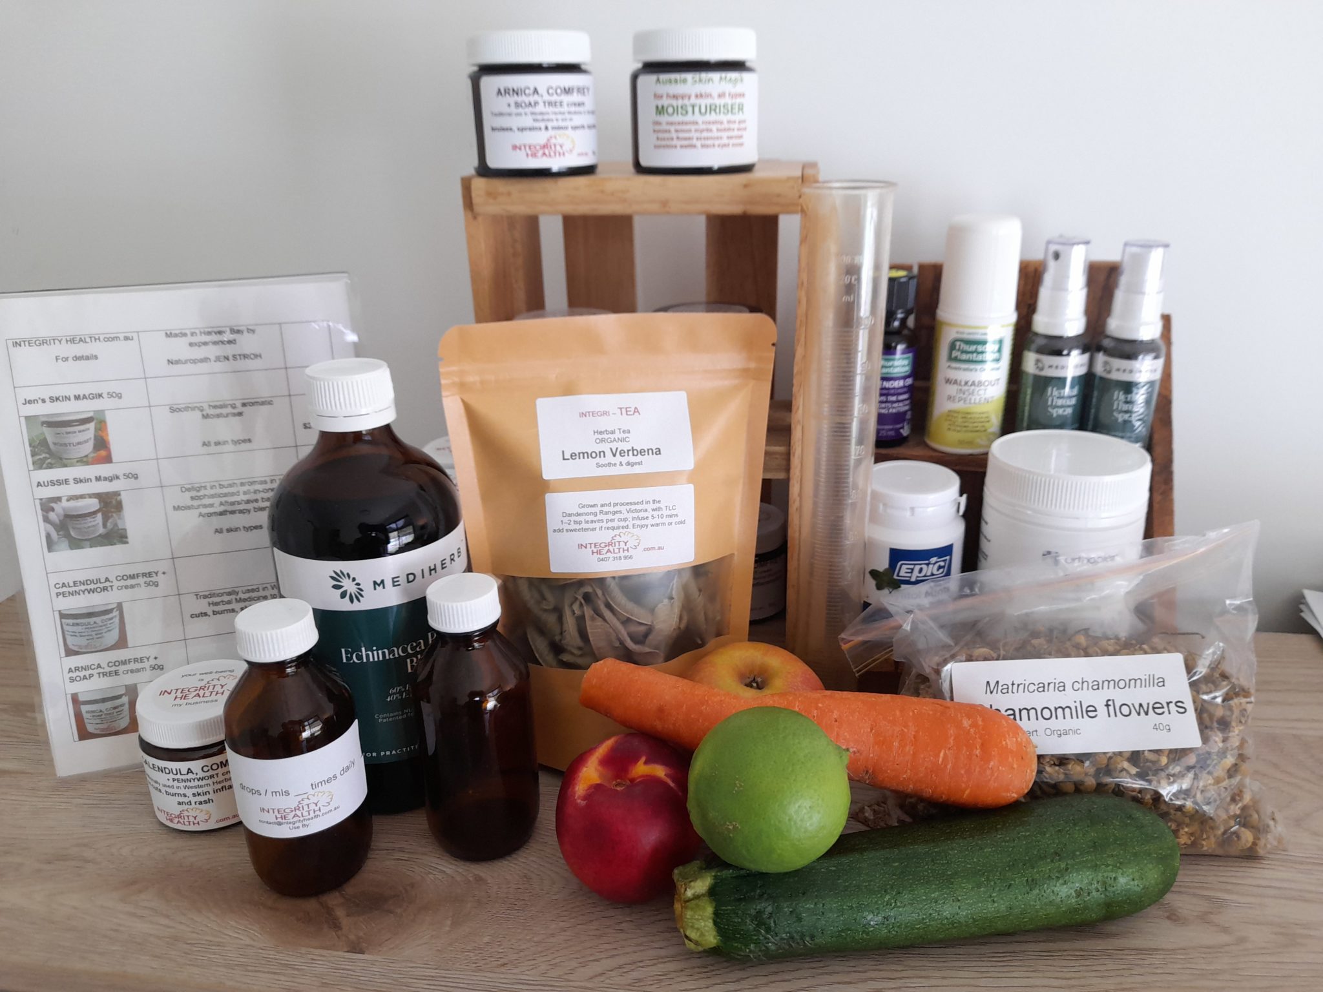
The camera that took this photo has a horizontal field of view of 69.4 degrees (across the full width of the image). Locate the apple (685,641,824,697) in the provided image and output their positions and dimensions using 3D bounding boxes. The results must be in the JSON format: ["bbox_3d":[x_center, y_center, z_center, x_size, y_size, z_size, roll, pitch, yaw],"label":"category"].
[{"bbox_3d":[0.043,0.099,0.407,0.068,0.061,0.068,-1,22,0],"label":"apple"}]

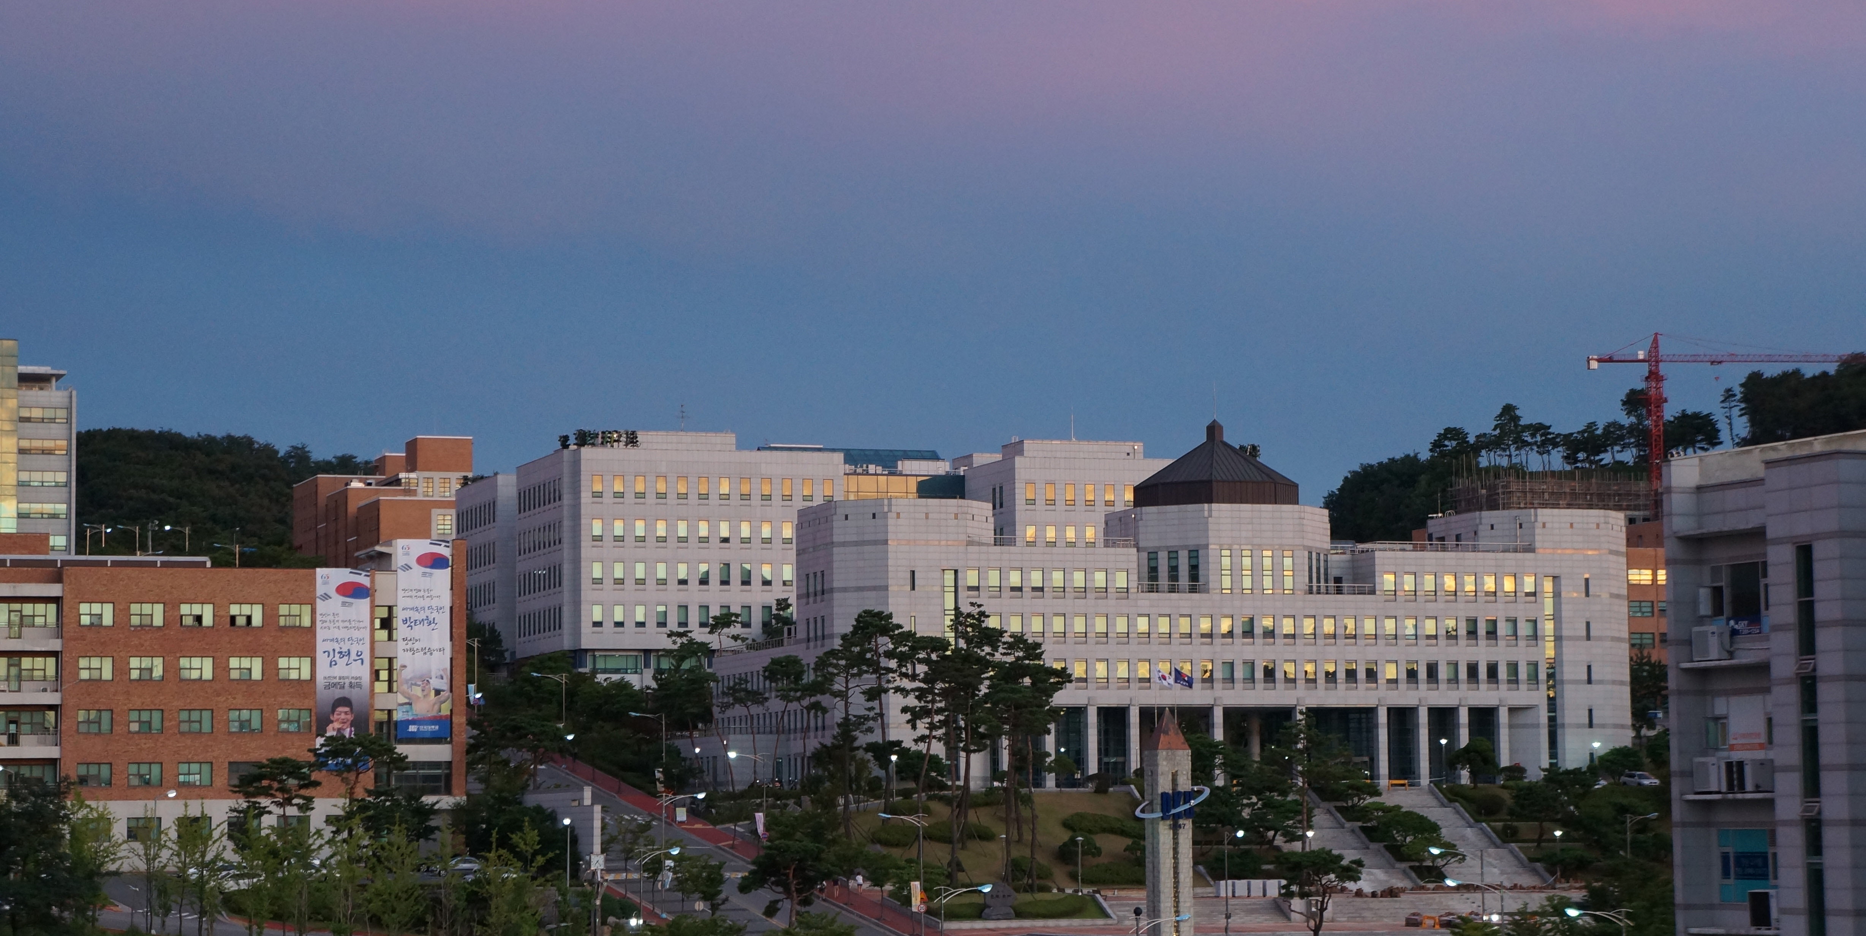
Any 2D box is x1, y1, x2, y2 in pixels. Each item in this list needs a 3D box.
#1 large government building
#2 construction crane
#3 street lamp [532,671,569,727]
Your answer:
[{"bbox_3d":[22.249,14.103,411.130,78.554,34.273,50.000,1,-5,-17],"label":"large government building"},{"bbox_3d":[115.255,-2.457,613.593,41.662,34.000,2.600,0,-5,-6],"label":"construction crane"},{"bbox_3d":[-35.611,23.456,395.076,3.500,8.600,0.400,1,-5,-17],"label":"street lamp"}]

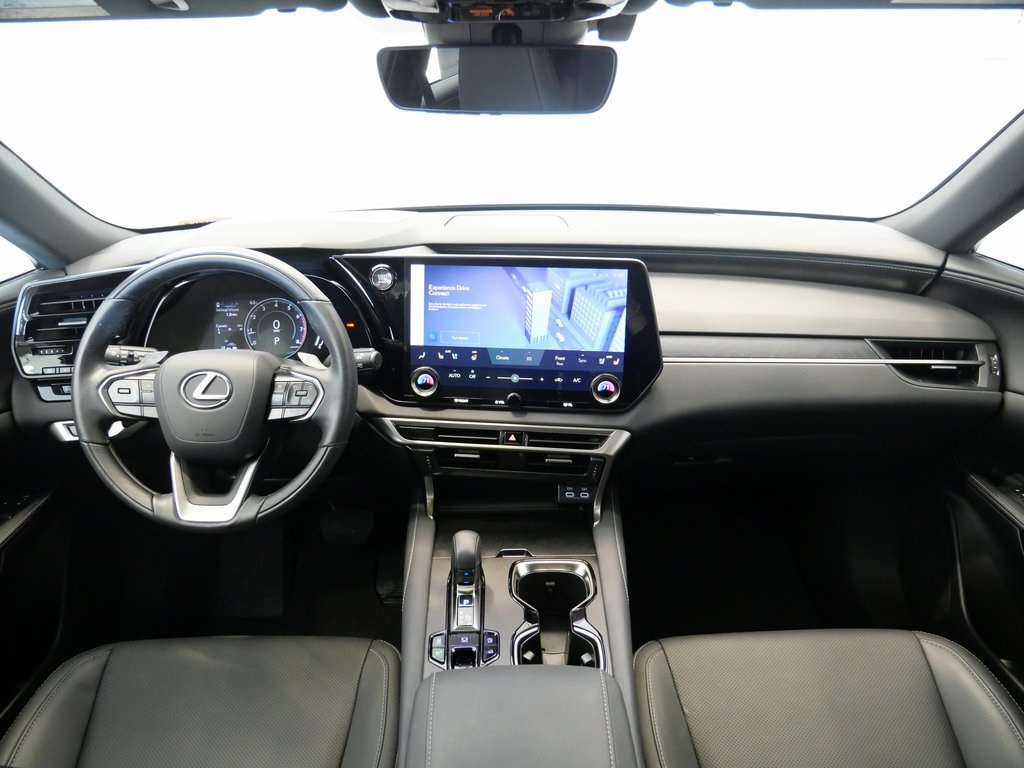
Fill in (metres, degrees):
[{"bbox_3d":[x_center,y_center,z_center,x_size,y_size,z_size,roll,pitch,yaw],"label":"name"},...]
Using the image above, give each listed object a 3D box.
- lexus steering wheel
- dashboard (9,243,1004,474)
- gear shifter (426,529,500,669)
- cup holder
[{"bbox_3d":[-0.385,0.007,0.932,0.370,0.368,0.120,1,-1,-1],"label":"lexus steering wheel"},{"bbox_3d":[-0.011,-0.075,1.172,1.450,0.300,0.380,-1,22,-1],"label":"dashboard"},{"bbox_3d":[-0.061,0.269,0.883,0.089,0.080,0.169,-1,36,-1],"label":"gear shifter"},{"bbox_3d":[0.055,0.323,0.917,0.118,0.070,0.194,-1,36,-1],"label":"cup holder"}]

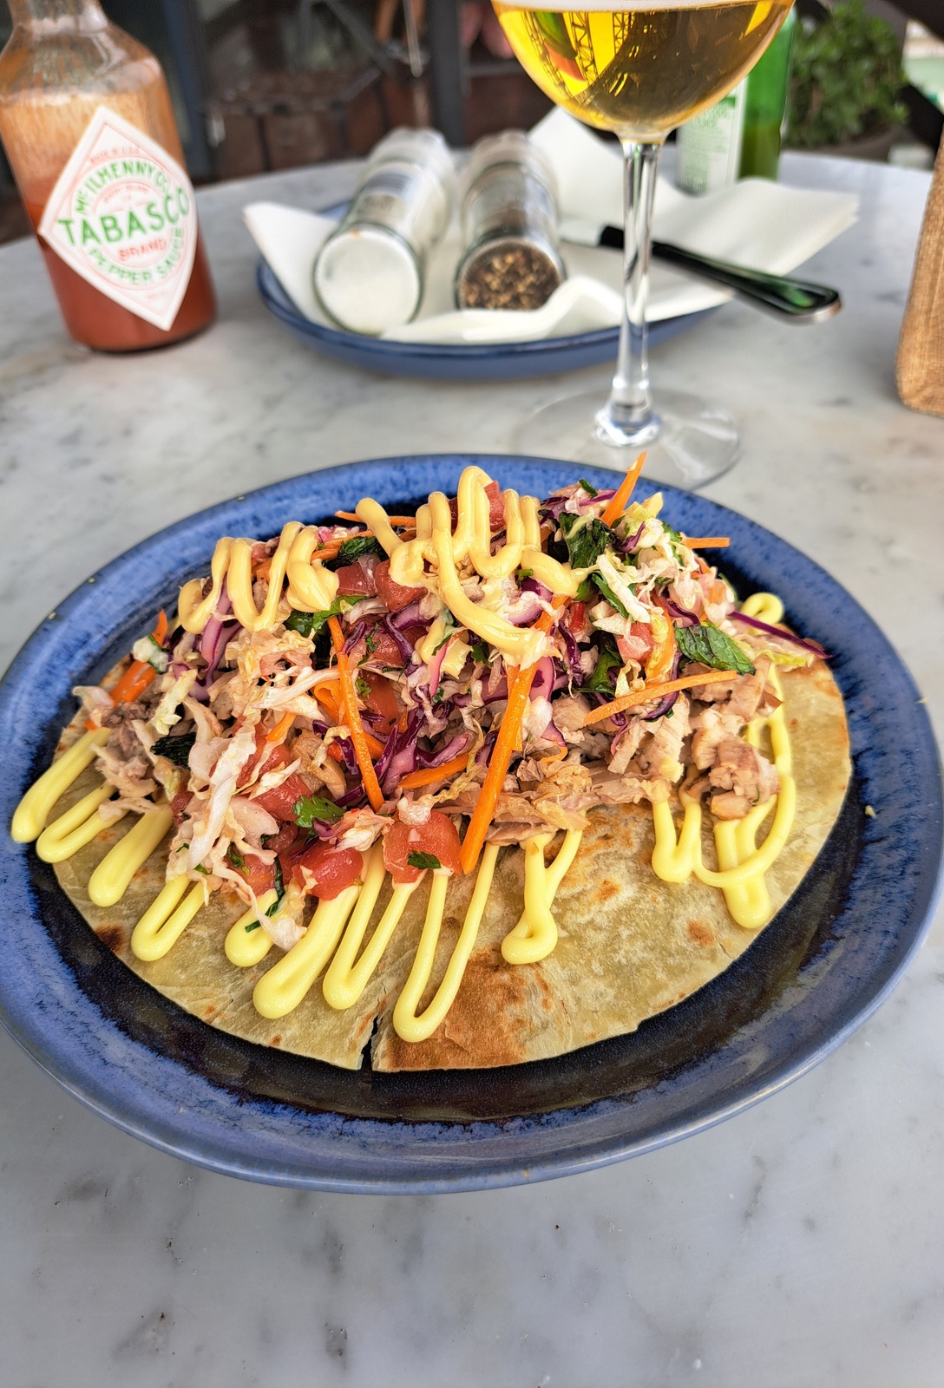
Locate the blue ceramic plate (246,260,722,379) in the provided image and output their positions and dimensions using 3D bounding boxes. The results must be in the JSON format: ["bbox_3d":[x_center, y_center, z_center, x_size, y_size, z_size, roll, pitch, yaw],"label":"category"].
[{"bbox_3d":[0.018,-0.199,0.449,0.231,0.024,0.231,-3,43,3],"label":"blue ceramic plate"}]

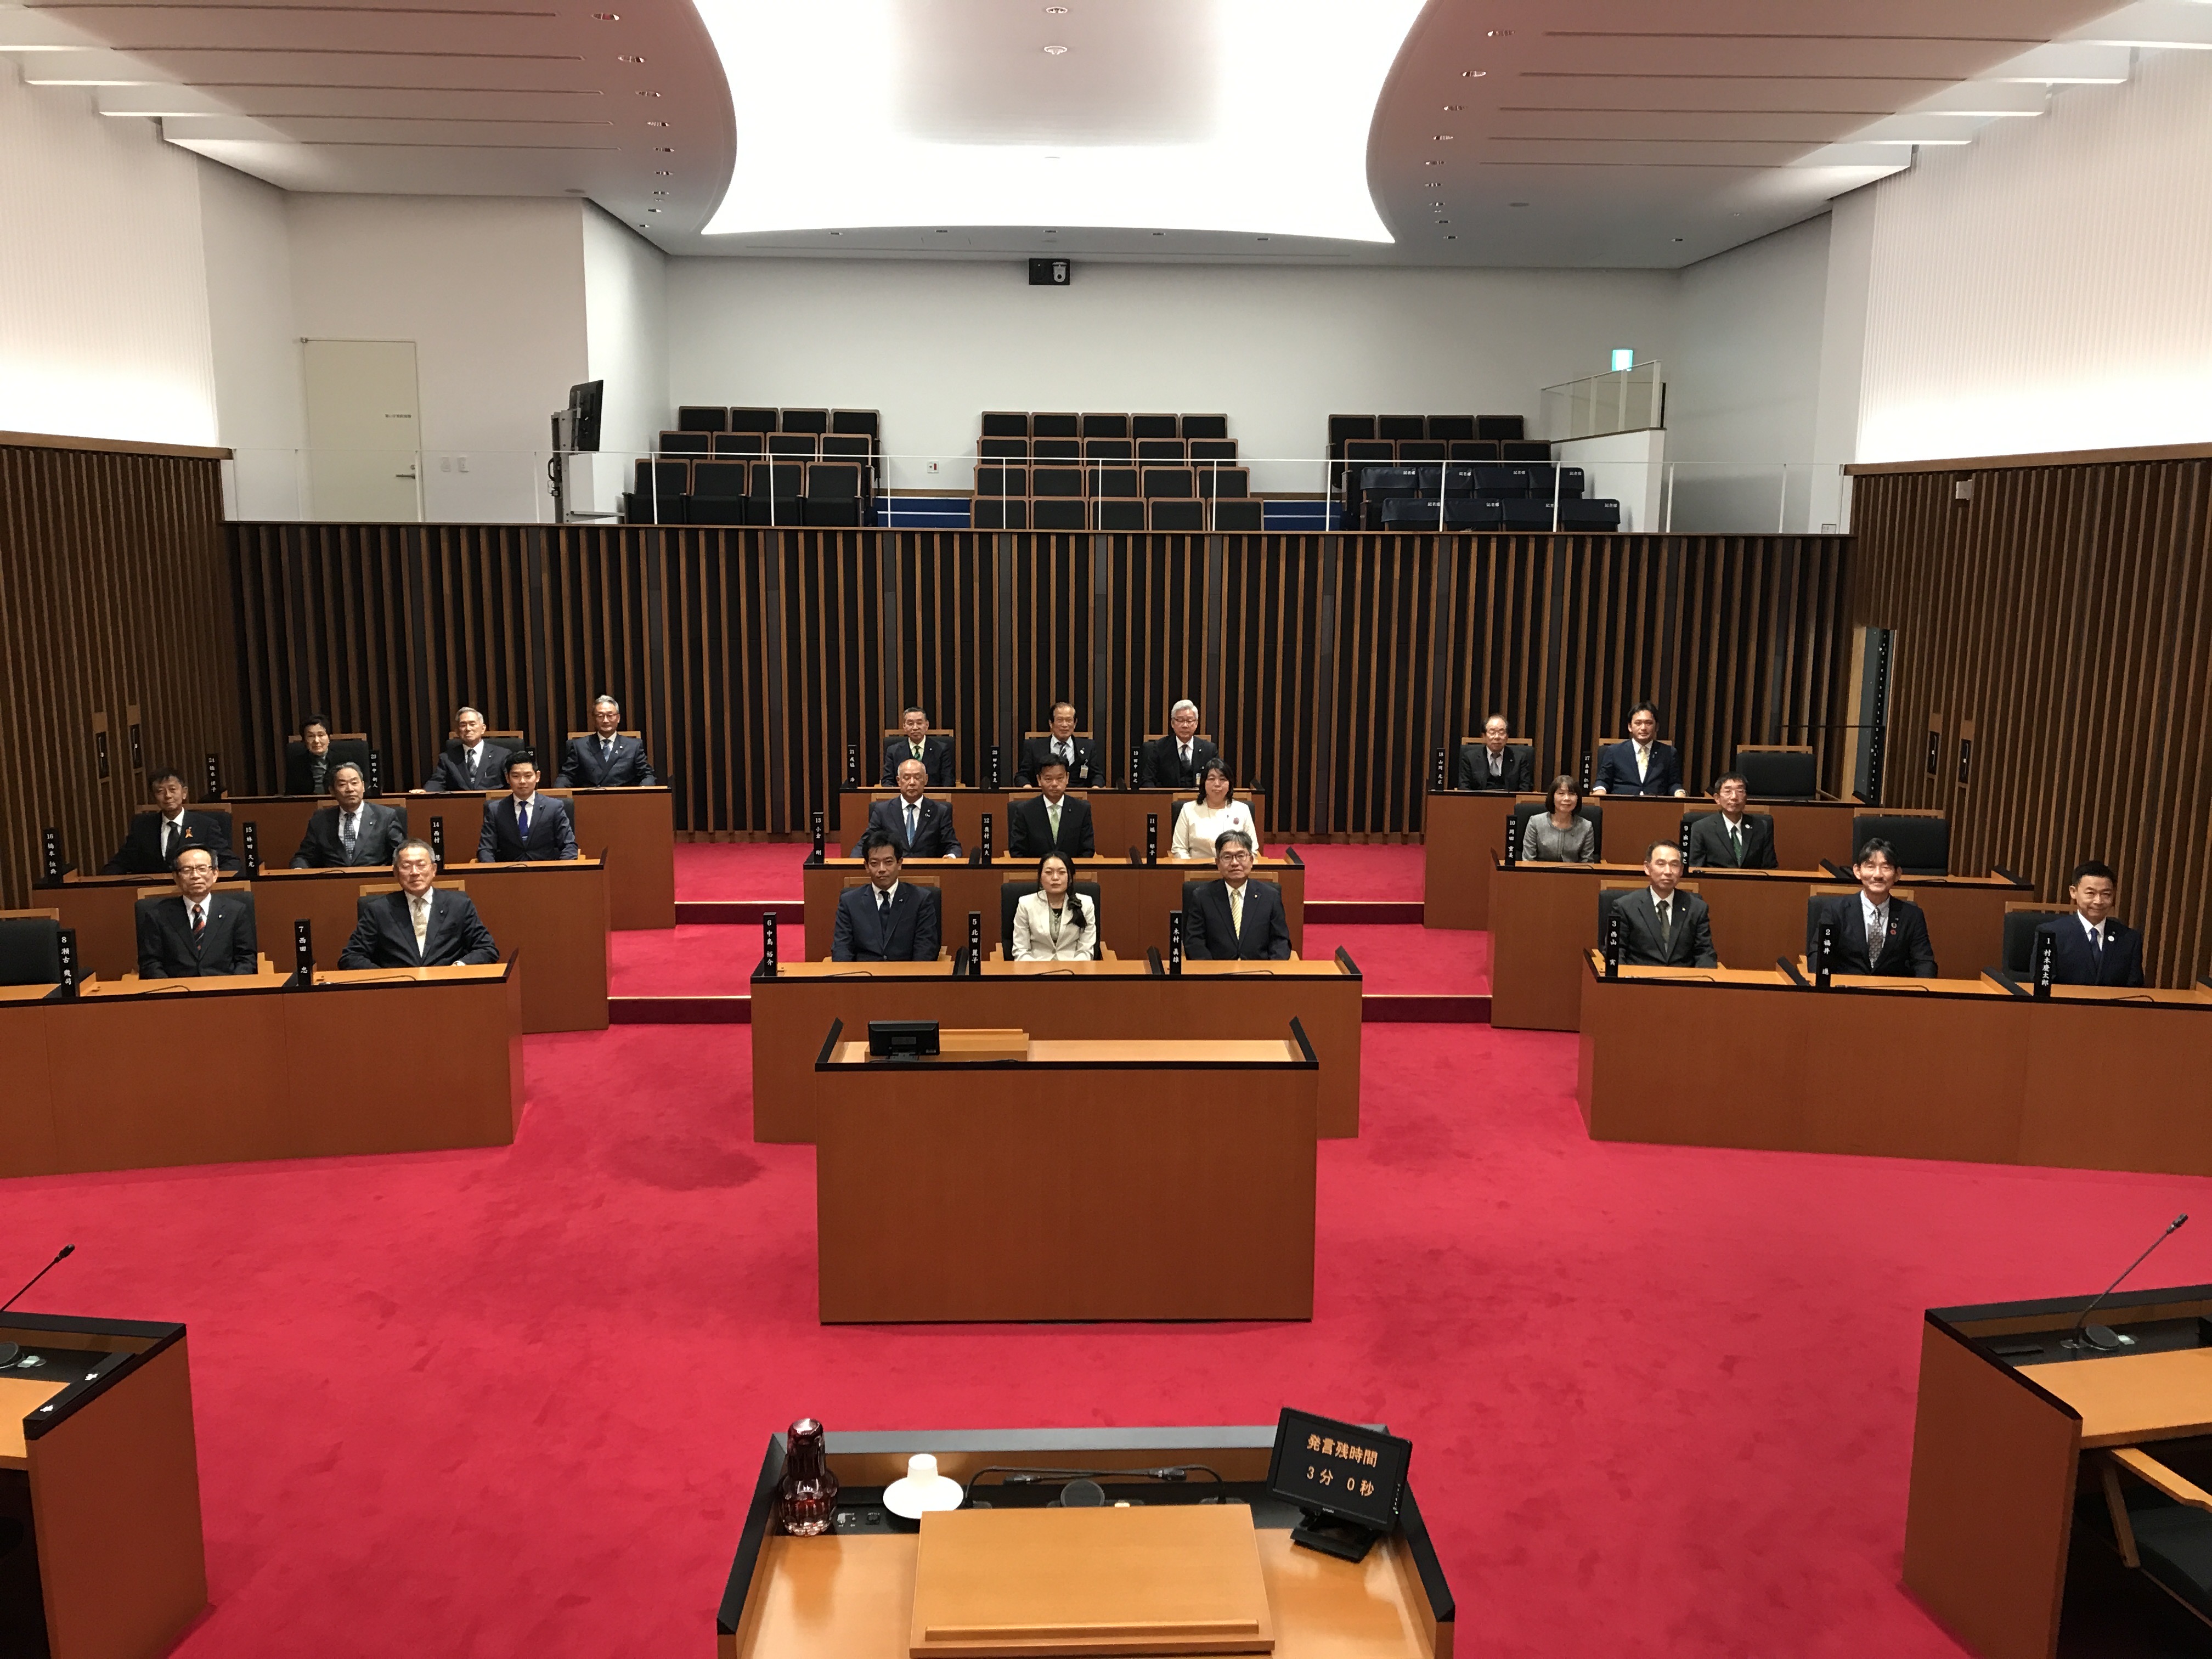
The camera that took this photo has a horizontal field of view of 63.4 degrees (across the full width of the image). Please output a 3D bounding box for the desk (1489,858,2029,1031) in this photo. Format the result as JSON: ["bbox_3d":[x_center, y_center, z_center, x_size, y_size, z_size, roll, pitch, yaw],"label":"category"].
[{"bbox_3d":[3.735,0.673,10.433,2.938,0.928,0.643,2,10,7],"label":"desk"}]

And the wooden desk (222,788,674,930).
[{"bbox_3d":[-4.247,0.198,11.630,2.802,0.925,0.579,-2,9,-13],"label":"wooden desk"}]

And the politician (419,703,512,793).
[{"bbox_3d":[-4.280,-0.153,11.931,0.584,1.276,0.760,-2,9,-12],"label":"politician"}]

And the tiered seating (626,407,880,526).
[{"bbox_3d":[-3.340,-3.404,17.445,2.200,1.570,2.650,-1,9,-6],"label":"tiered seating"}]

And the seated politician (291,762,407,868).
[{"bbox_3d":[-4.339,0.287,10.262,0.614,1.299,0.796,-2,10,-17],"label":"seated politician"}]

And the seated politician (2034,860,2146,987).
[{"bbox_3d":[4.615,0.806,8.342,0.500,1.250,0.760,2,9,12],"label":"seated politician"}]

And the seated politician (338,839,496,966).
[{"bbox_3d":[-3.297,0.730,8.611,0.725,1.304,0.796,-2,10,-16],"label":"seated politician"}]

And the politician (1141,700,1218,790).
[{"bbox_3d":[0.516,-0.198,12.072,0.520,1.290,0.750,0,9,-1],"label":"politician"}]

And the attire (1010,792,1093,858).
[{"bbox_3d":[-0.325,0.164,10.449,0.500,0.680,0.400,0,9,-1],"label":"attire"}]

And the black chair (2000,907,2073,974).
[{"bbox_3d":[4.720,0.928,8.784,0.592,1.002,0.592,3,10,14],"label":"black chair"}]

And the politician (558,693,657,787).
[{"bbox_3d":[-3.425,-0.236,12.331,0.648,1.345,0.796,-2,10,-13],"label":"politician"}]

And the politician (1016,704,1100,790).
[{"bbox_3d":[-0.327,-0.220,12.564,0.586,1.290,0.796,0,10,-2],"label":"politician"}]

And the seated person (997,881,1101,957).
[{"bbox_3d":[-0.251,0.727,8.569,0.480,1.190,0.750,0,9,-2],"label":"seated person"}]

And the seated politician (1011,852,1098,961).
[{"bbox_3d":[-0.253,0.758,8.882,0.459,1.214,0.796,0,10,-2],"label":"seated politician"}]

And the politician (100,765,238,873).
[{"bbox_3d":[-5.176,0.334,9.881,0.620,1.275,0.760,-2,10,-15],"label":"politician"}]

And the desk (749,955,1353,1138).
[{"bbox_3d":[-0.225,1.000,8.469,2.770,0.776,0.609,0,9,-2],"label":"desk"}]

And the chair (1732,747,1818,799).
[{"bbox_3d":[4.511,-0.021,12.006,0.580,1.000,0.600,2,9,9],"label":"chair"}]

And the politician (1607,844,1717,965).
[{"bbox_3d":[2.704,0.735,8.669,0.514,1.266,0.760,2,9,9],"label":"politician"}]

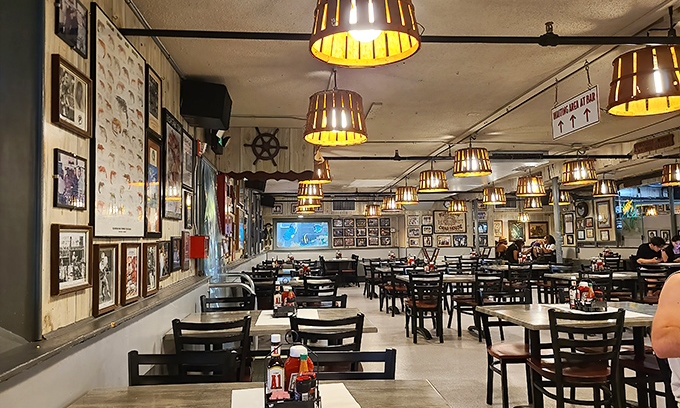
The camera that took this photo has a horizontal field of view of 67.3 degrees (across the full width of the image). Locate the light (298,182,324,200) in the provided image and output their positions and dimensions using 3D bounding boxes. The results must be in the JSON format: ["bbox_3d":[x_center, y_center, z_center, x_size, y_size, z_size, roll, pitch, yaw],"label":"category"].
[{"bbox_3d":[-0.494,-0.225,8.700,0.450,0.290,0.450,-1,-4,-4],"label":"light"}]

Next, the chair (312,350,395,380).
[{"bbox_3d":[0.018,0.962,1.741,0.420,0.840,0.460,-1,-4,-4],"label":"chair"}]

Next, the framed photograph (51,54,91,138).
[{"bbox_3d":[-1.126,-0.442,2.152,0.030,0.263,0.318,0,-4,-5],"label":"framed photograph"}]

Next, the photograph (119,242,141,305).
[{"bbox_3d":[-1.107,0.366,2.714,0.028,0.311,0.249,-1,-4,-5],"label":"photograph"}]

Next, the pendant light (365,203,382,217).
[{"bbox_3d":[0.892,0.172,13.555,0.455,0.310,0.455,-1,-4,-5],"label":"pendant light"}]

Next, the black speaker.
[{"bbox_3d":[-1.094,-0.796,4.201,0.325,0.268,0.450,5,-4,-4],"label":"black speaker"}]

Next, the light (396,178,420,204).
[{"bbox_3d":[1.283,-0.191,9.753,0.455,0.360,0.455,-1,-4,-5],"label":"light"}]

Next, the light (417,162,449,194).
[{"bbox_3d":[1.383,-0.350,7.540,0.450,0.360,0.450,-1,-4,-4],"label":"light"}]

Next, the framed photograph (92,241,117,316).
[{"bbox_3d":[-1.154,0.368,2.523,0.027,0.325,0.268,0,-4,-5],"label":"framed photograph"}]

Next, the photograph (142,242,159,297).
[{"bbox_3d":[-1.140,0.394,3.090,0.028,0.316,0.255,-1,-4,-5],"label":"photograph"}]

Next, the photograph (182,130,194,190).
[{"bbox_3d":[-1.272,-0.355,4.283,0.030,0.485,0.440,-1,-4,-5],"label":"photograph"}]

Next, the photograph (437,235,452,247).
[{"bbox_3d":[2.938,1.060,14.356,0.350,0.295,0.030,-1,-4,-5],"label":"photograph"}]

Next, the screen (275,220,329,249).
[{"bbox_3d":[-1.002,0.823,13.640,1.412,0.760,0.080,-1,-4,-5],"label":"screen"}]

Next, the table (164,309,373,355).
[{"bbox_3d":[-0.391,1.092,3.134,1.140,0.755,0.790,-1,-4,-4],"label":"table"}]

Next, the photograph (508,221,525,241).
[{"bbox_3d":[4.506,0.700,13.000,0.430,0.540,0.035,-1,-4,-4],"label":"photograph"}]

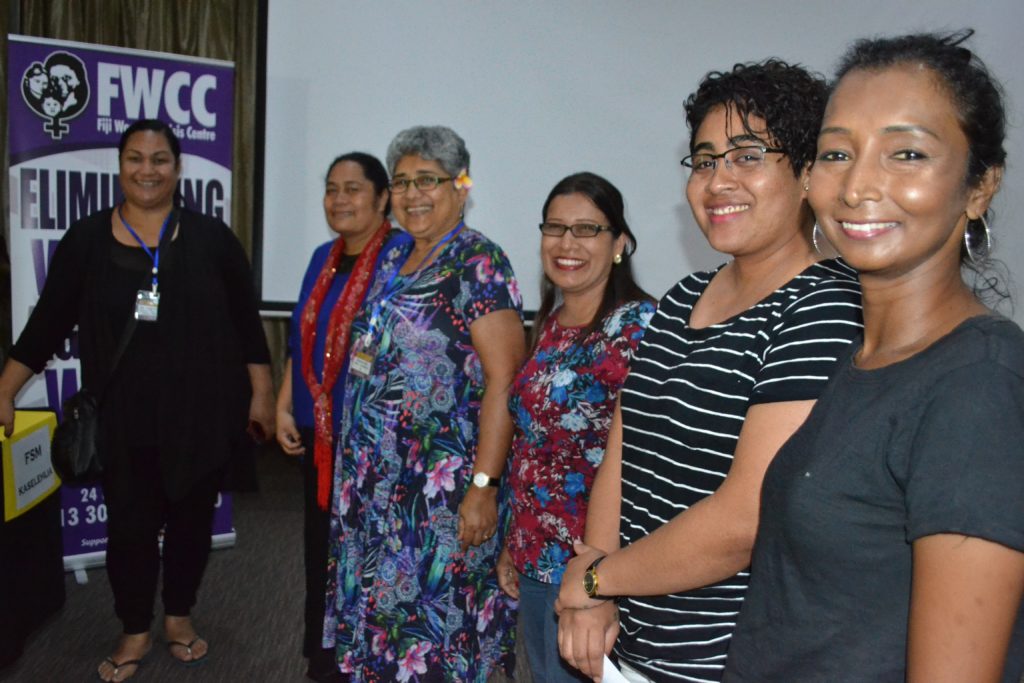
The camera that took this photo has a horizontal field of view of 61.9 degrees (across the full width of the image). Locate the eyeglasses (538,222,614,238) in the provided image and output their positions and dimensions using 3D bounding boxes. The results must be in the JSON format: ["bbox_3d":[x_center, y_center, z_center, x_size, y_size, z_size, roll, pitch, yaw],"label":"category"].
[{"bbox_3d":[0.142,-0.214,1.732,0.137,0.042,0.140,5,7,25],"label":"eyeglasses"}]

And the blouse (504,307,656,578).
[{"bbox_3d":[0.147,0.193,1.730,0.400,0.550,0.260,8,9,43],"label":"blouse"}]

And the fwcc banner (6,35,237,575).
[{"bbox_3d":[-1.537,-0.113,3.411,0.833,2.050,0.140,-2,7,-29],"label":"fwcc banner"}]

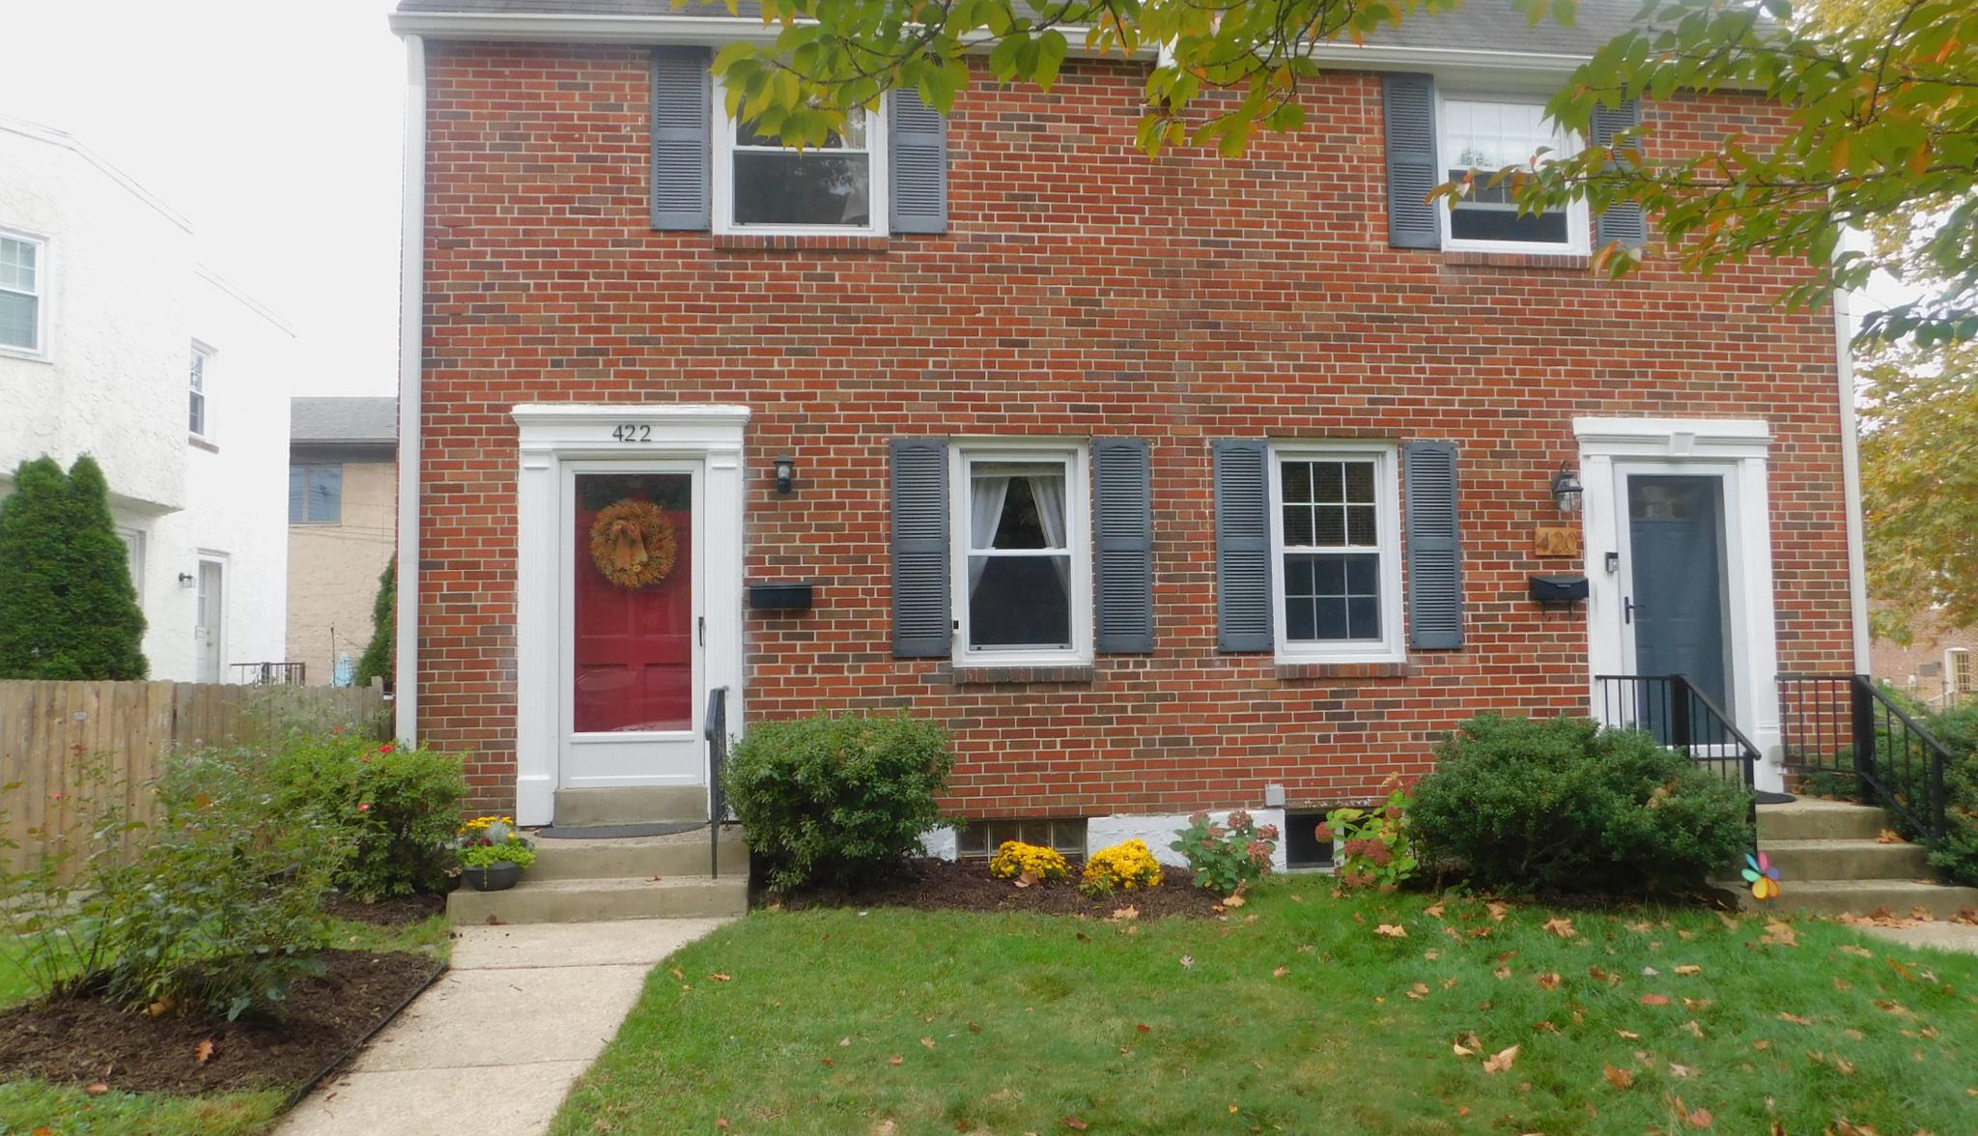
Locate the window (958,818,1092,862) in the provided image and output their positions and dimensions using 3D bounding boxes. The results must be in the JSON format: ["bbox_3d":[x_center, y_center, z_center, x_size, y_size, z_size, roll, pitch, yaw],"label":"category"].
[{"bbox_3d":[0.217,1.746,8.430,0.861,0.300,0.090,0,-4,-7],"label":"window"}]

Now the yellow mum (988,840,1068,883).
[{"bbox_3d":[0.243,1.765,7.978,0.460,0.240,0.430,0,-4,-7],"label":"yellow mum"}]

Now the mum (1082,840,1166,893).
[{"bbox_3d":[0.804,1.750,7.871,0.470,0.280,0.450,0,-4,-7],"label":"mum"}]

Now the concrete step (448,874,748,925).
[{"bbox_3d":[-2.034,1.763,6.992,1.510,0.170,0.360,0,-4,-7],"label":"concrete step"}]

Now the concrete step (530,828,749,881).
[{"bbox_3d":[-2.111,1.636,7.627,1.500,0.175,0.900,0,-4,-7],"label":"concrete step"}]

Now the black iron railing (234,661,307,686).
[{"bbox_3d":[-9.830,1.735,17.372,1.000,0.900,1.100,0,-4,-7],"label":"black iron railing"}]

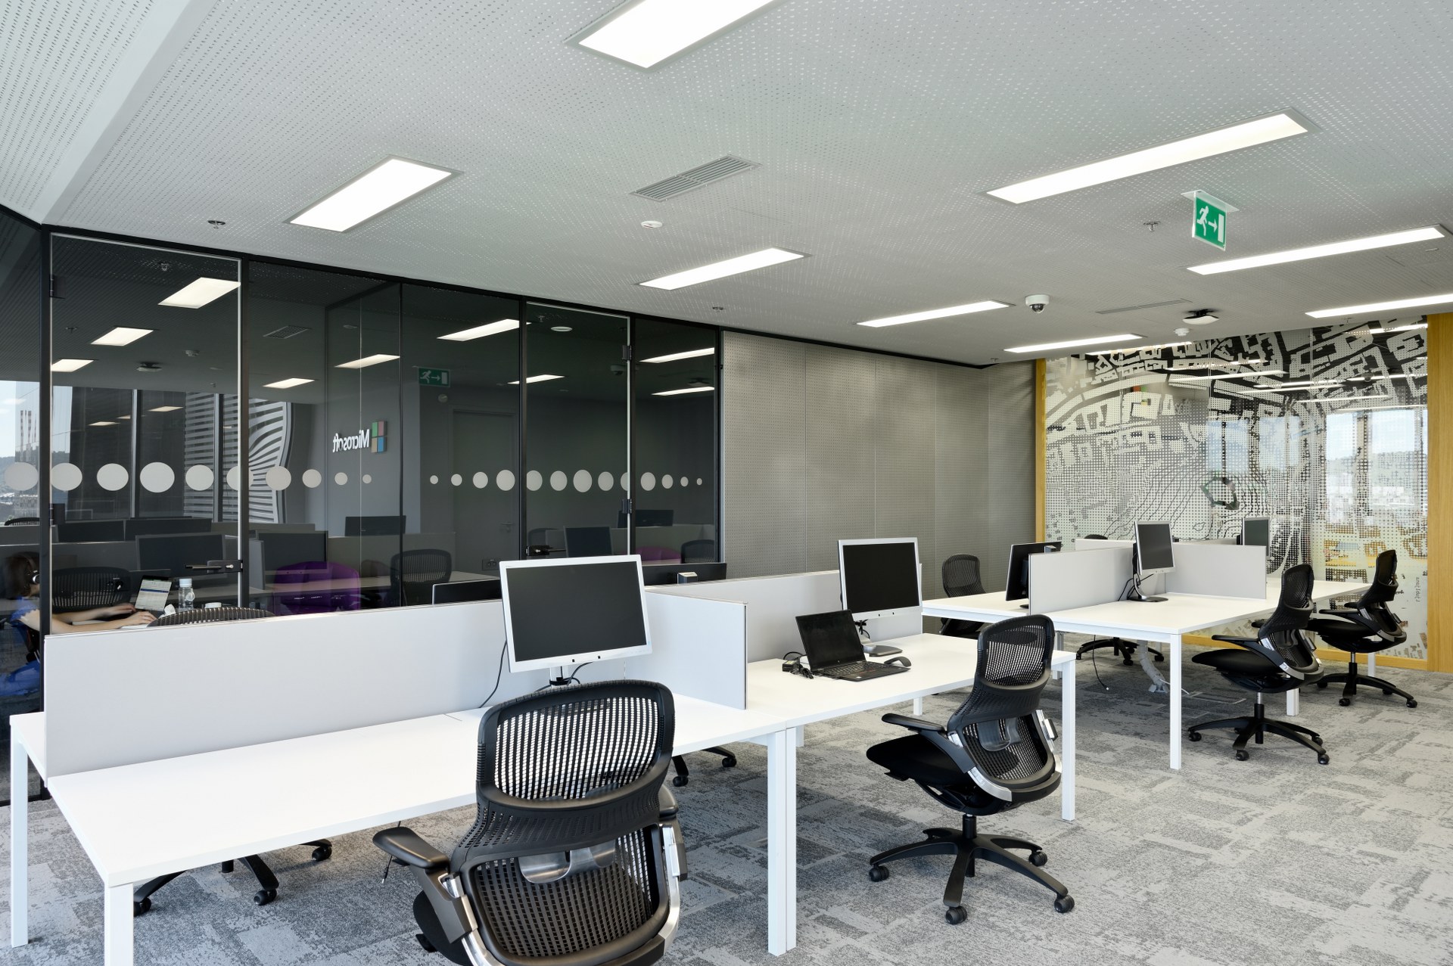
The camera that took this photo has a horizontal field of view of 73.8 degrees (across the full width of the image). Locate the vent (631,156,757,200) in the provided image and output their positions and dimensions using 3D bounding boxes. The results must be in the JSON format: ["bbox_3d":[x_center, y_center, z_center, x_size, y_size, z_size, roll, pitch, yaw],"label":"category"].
[{"bbox_3d":[-0.129,-1.241,3.935,0.170,0.030,0.645,0,0,-41],"label":"vent"}]

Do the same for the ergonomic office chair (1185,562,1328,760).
[{"bbox_3d":[2.993,0.981,5.428,0.670,1.040,0.660,0,0,-38],"label":"ergonomic office chair"}]

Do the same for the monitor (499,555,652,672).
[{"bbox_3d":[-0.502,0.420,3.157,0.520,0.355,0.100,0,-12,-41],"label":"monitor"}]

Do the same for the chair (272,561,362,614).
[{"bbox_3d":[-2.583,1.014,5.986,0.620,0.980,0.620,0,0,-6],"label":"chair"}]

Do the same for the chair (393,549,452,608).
[{"bbox_3d":[-2.394,1.001,7.434,0.660,1.020,0.640,0,0,-31],"label":"chair"}]

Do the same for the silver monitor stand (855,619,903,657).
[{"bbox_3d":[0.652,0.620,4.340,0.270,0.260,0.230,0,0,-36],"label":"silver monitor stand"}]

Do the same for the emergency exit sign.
[{"bbox_3d":[2.137,-1.142,4.262,0.430,0.190,0.070,0,0,-41],"label":"emergency exit sign"}]

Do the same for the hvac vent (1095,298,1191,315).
[{"bbox_3d":[2.845,-1.210,6.600,0.160,0.030,0.630,0,0,-41],"label":"hvac vent"}]

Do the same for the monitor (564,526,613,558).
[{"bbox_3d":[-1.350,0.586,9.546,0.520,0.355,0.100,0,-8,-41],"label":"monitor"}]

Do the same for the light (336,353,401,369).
[{"bbox_3d":[-3.512,-1.214,9.540,0.260,0.050,1.180,0,0,-41],"label":"light"}]

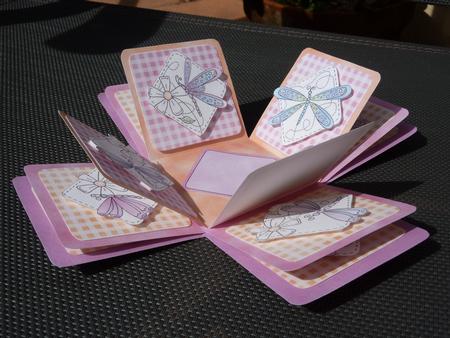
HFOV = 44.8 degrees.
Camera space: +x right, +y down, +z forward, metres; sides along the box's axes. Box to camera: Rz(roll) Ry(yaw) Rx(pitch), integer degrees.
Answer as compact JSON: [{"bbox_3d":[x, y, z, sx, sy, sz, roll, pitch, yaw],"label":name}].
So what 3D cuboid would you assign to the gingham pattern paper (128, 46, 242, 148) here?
[{"bbox_3d":[-0.031,-0.061,0.460,0.083,0.083,0.005,-14,-5,-29],"label":"gingham pattern paper"}]

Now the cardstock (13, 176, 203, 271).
[{"bbox_3d":[-0.081,0.026,0.375,0.101,0.007,0.101,-7,35,-32],"label":"cardstock"}]

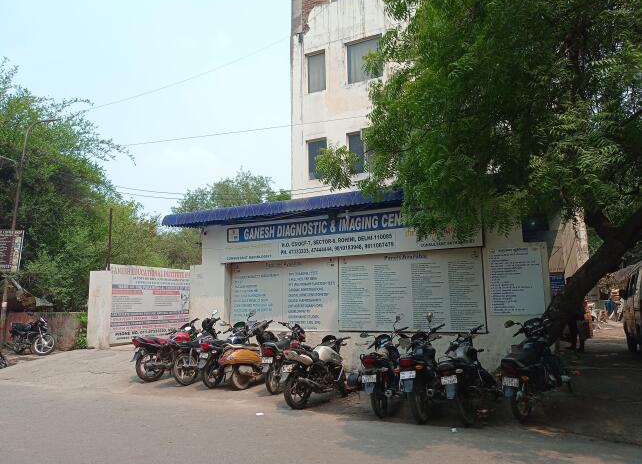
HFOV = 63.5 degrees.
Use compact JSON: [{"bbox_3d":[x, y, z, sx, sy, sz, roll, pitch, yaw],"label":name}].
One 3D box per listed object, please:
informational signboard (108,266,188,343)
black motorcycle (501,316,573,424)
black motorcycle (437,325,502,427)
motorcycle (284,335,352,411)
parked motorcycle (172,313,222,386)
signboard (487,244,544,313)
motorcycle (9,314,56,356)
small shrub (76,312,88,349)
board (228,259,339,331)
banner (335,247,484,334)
[{"bbox_3d":[-4.959,2.109,15.408,0.050,2.120,3.333,-4,-9,24],"label":"informational signboard"},{"bbox_3d":[2.816,1.829,6.901,0.760,1.130,1.980,-6,-10,35],"label":"black motorcycle"},{"bbox_3d":[1.899,1.796,6.679,0.750,1.120,1.980,-5,-10,27],"label":"black motorcycle"},{"bbox_3d":[-0.032,2.030,7.828,0.750,1.060,1.970,-6,-11,32],"label":"motorcycle"},{"bbox_3d":[-2.323,2.428,10.504,0.750,1.150,1.980,-5,-9,29],"label":"parked motorcycle"},{"bbox_3d":[2.934,0.736,7.815,0.773,1.009,0.030,-5,-10,25],"label":"signboard"},{"bbox_3d":[-8.017,2.870,14.405,1.950,1.080,0.720,-5,-9,29],"label":"motorcycle"},{"bbox_3d":[-6.483,2.678,14.100,0.500,0.980,0.500,-5,-9,28],"label":"small shrub"},{"bbox_3d":[-0.878,1.408,11.491,2.825,1.539,0.050,-5,-9,28],"label":"board"},{"bbox_3d":[1.658,1.163,9.989,2.925,1.536,0.060,-5,-9,28],"label":"banner"}]

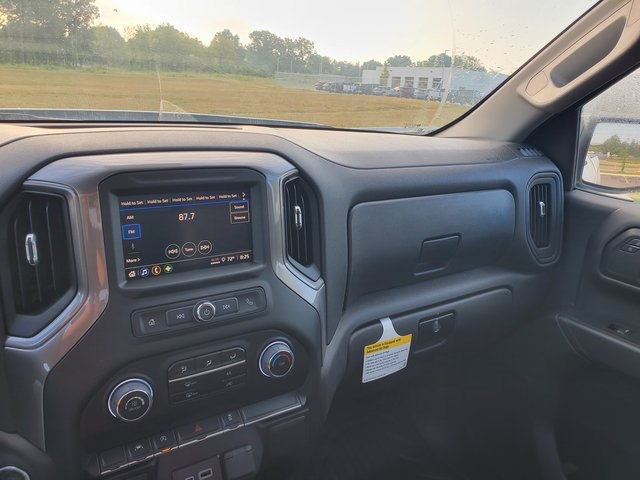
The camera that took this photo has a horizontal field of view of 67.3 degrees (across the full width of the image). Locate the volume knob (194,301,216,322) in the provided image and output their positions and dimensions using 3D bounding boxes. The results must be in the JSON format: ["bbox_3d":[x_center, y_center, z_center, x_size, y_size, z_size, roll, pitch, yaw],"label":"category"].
[{"bbox_3d":[-0.133,0.084,0.561,0.022,0.022,0.012,-7,6,-33],"label":"volume knob"}]

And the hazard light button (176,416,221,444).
[{"bbox_3d":[-0.146,0.231,0.582,0.050,0.012,0.018,-7,62,-33],"label":"hazard light button"}]

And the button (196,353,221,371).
[{"bbox_3d":[-0.134,0.146,0.572,0.030,0.018,0.008,-7,9,-33],"label":"button"}]

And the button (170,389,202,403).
[{"bbox_3d":[-0.155,0.182,0.561,0.039,0.011,0.008,-7,9,-33],"label":"button"}]

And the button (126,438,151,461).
[{"bbox_3d":[-0.202,0.234,0.534,0.026,0.017,0.008,-7,-20,-33],"label":"button"}]

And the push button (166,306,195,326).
[{"bbox_3d":[-0.157,0.085,0.540,0.031,0.018,0.008,-7,4,-33],"label":"push button"}]

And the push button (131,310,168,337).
[{"bbox_3d":[-0.185,0.089,0.522,0.036,0.019,0.008,-7,4,-33],"label":"push button"}]

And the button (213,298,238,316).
[{"bbox_3d":[-0.112,0.080,0.570,0.031,0.017,0.008,-7,4,-33],"label":"button"}]

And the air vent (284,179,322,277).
[{"bbox_3d":[-0.029,-0.011,0.661,0.060,0.142,0.035,-7,9,-33],"label":"air vent"}]

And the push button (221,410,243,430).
[{"bbox_3d":[-0.111,0.222,0.595,0.027,0.018,0.008,-7,-20,-33],"label":"push button"}]

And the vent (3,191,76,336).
[{"bbox_3d":[-0.287,0.022,0.493,0.060,0.145,0.035,-7,9,-33],"label":"vent"}]

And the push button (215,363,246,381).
[{"bbox_3d":[-0.112,0.161,0.588,0.042,0.013,0.008,-7,9,-33],"label":"push button"}]

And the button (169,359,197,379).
[{"bbox_3d":[-0.156,0.145,0.543,0.030,0.019,0.008,-7,14,-33],"label":"button"}]

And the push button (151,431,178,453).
[{"bbox_3d":[-0.179,0.232,0.549,0.026,0.017,0.008,-7,-20,-33],"label":"push button"}]

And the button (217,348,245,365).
[{"bbox_3d":[-0.105,0.139,0.576,0.033,0.018,0.008,-7,14,-33],"label":"button"}]

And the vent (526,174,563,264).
[{"bbox_3d":[0.439,-0.043,0.960,0.097,0.172,0.035,-3,7,-23],"label":"vent"}]

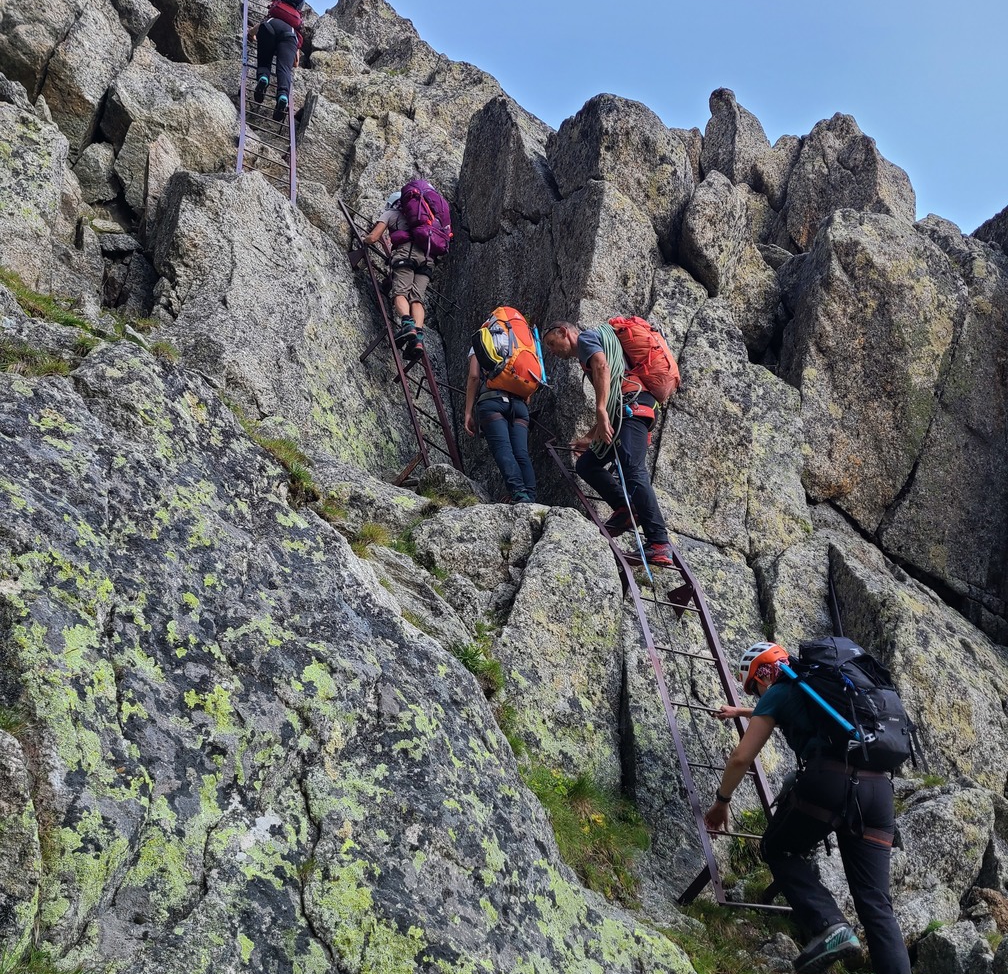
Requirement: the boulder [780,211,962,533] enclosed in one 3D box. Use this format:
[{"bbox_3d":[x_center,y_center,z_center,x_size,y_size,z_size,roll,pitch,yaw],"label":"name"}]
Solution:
[{"bbox_3d":[2.545,-0.812,7.000,1.150,2.100,1.050,-10,-29,19],"label":"boulder"}]

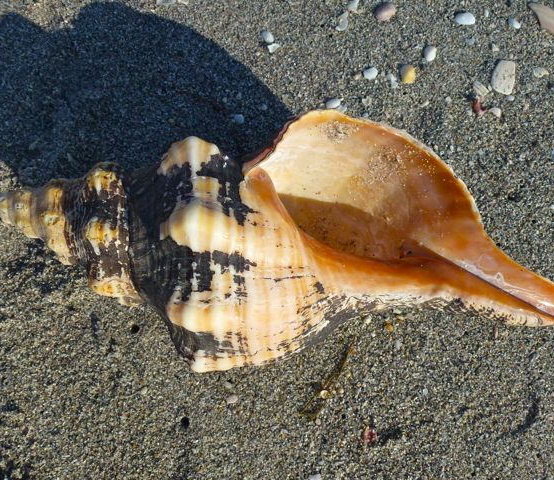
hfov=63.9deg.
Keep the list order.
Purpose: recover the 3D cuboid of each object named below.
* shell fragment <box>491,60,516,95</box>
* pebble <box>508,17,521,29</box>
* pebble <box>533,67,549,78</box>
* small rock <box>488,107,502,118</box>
[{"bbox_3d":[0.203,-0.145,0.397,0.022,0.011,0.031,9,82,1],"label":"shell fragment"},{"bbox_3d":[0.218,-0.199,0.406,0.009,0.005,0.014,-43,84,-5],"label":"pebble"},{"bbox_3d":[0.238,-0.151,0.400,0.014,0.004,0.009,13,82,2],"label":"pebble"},{"bbox_3d":[0.172,-0.101,0.351,0.010,0.005,0.008,18,78,4],"label":"small rock"}]

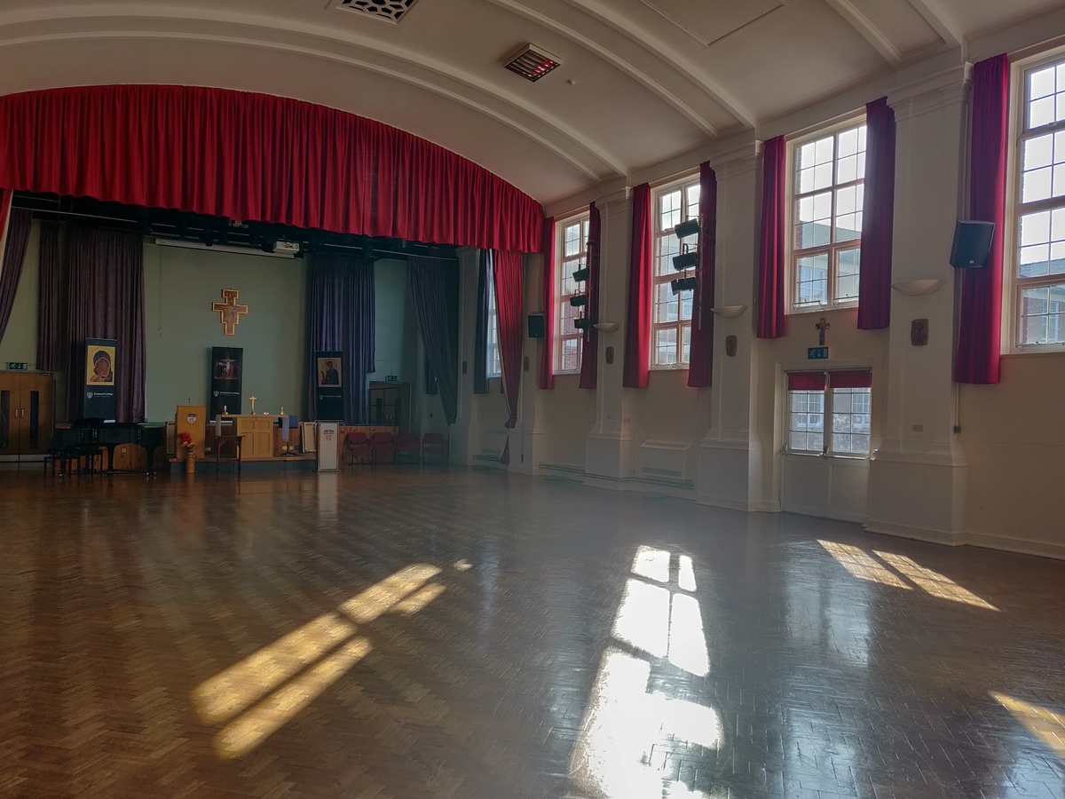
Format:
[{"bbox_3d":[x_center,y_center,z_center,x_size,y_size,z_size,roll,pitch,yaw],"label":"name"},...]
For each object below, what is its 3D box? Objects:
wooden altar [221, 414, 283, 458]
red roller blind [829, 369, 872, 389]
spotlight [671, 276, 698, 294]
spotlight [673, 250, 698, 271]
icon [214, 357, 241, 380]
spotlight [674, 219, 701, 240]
[{"bbox_3d":[-6.341,0.823,17.271,1.533,0.951,0.650,1,0,-31],"label":"wooden altar"},{"bbox_3d":[4.577,-0.291,11.091,0.060,0.275,0.702,1,0,-31],"label":"red roller blind"},{"bbox_3d":[2.701,-2.040,13.650,0.380,0.250,0.260,-6,-3,24],"label":"spotlight"},{"bbox_3d":[2.573,-2.323,12.906,0.410,0.250,0.250,-13,-4,13],"label":"spotlight"},{"bbox_3d":[-8.180,-0.819,20.581,0.672,0.617,0.030,2,-1,-32],"label":"icon"},{"bbox_3d":[2.744,-3.011,13.629,0.380,0.250,0.260,-13,-7,24],"label":"spotlight"}]

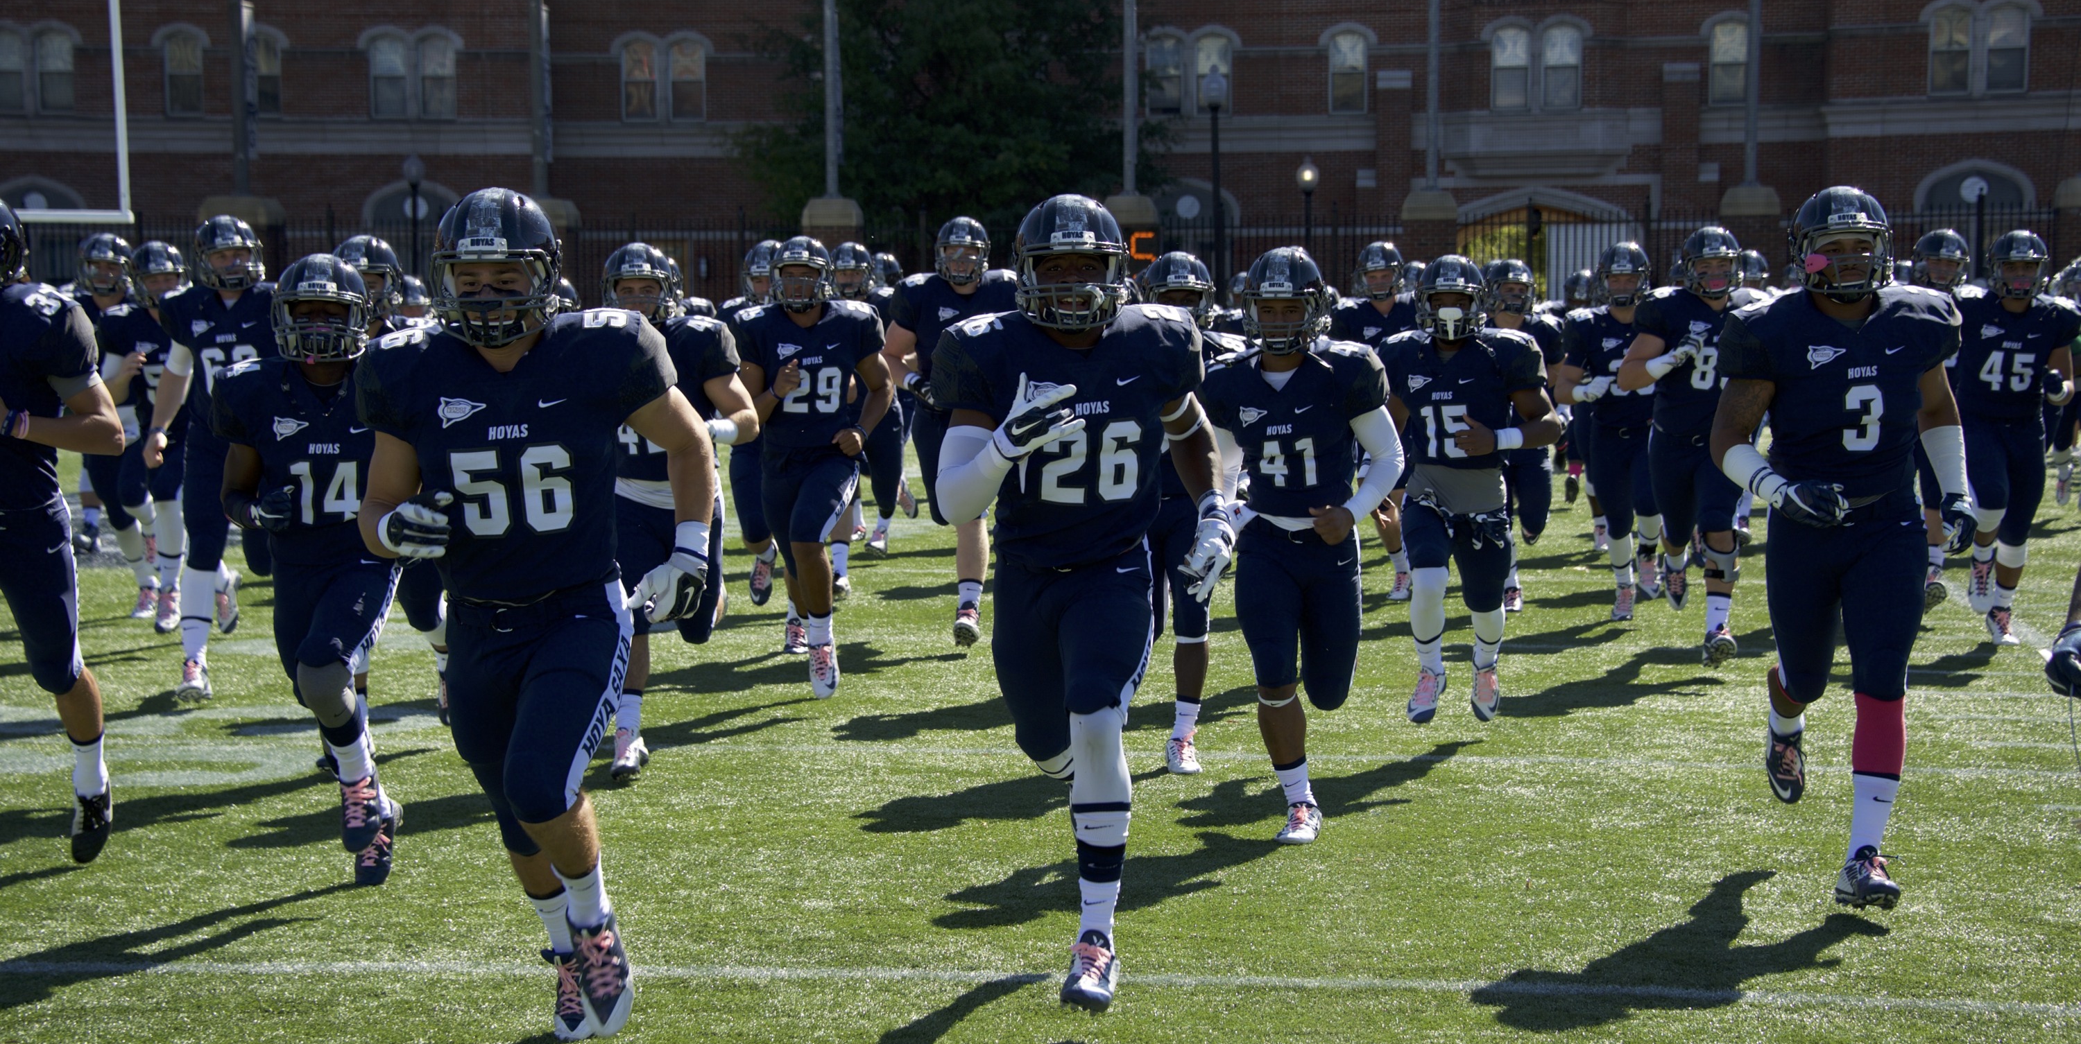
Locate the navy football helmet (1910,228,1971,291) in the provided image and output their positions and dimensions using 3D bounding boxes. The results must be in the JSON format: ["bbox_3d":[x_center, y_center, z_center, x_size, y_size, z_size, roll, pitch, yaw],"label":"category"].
[{"bbox_3d":[4.162,-1.208,19.200,0.255,0.292,0.300,0,3,-2],"label":"navy football helmet"}]

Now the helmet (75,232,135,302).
[{"bbox_3d":[-4.267,-1.169,19.000,0.245,0.275,0.305,0,3,-5],"label":"helmet"}]

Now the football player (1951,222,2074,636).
[{"bbox_3d":[4.405,-0.386,18.800,0.620,1.860,0.750,1,3,13],"label":"football player"}]

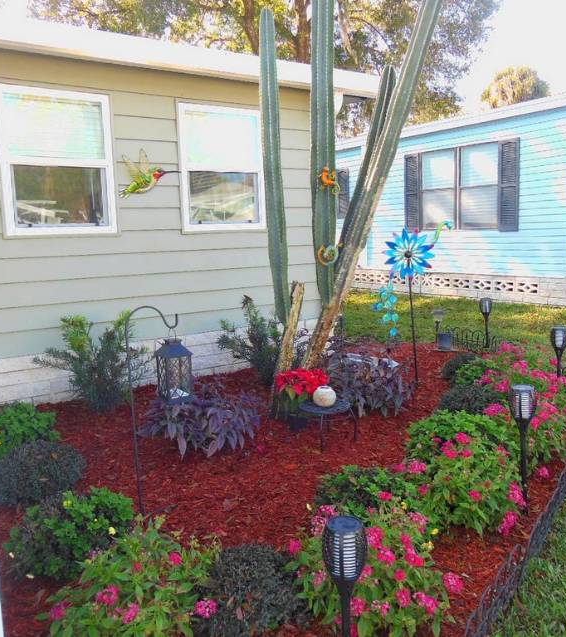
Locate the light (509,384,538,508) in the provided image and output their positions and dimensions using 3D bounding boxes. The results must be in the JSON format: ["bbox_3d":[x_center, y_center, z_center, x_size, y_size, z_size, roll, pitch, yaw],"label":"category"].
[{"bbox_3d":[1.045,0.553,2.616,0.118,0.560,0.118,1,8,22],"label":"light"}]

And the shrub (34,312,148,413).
[{"bbox_3d":[-1.574,0.345,5.071,0.930,0.820,0.780,-4,9,-17],"label":"shrub"}]

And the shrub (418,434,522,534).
[{"bbox_3d":[0.980,0.806,3.180,0.520,0.430,0.480,2,9,18],"label":"shrub"}]

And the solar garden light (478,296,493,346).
[{"bbox_3d":[2.070,0.058,6.242,0.124,0.530,0.124,1,9,18],"label":"solar garden light"}]

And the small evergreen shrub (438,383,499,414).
[{"bbox_3d":[1.335,0.568,4.416,0.430,0.190,0.410,1,9,17],"label":"small evergreen shrub"}]

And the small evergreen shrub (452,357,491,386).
[{"bbox_3d":[1.562,0.437,5.085,0.330,0.210,0.330,1,9,17],"label":"small evergreen shrub"}]

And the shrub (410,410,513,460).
[{"bbox_3d":[1.053,0.677,3.621,0.640,0.260,0.560,1,9,16],"label":"shrub"}]

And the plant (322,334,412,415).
[{"bbox_3d":[0.657,0.425,4.716,0.680,0.470,0.640,0,8,8],"label":"plant"}]

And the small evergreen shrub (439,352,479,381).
[{"bbox_3d":[1.529,0.413,5.286,0.350,0.200,0.350,1,9,16],"label":"small evergreen shrub"}]

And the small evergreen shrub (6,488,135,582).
[{"bbox_3d":[-0.822,0.796,2.401,0.498,0.262,0.498,-5,8,-20],"label":"small evergreen shrub"}]

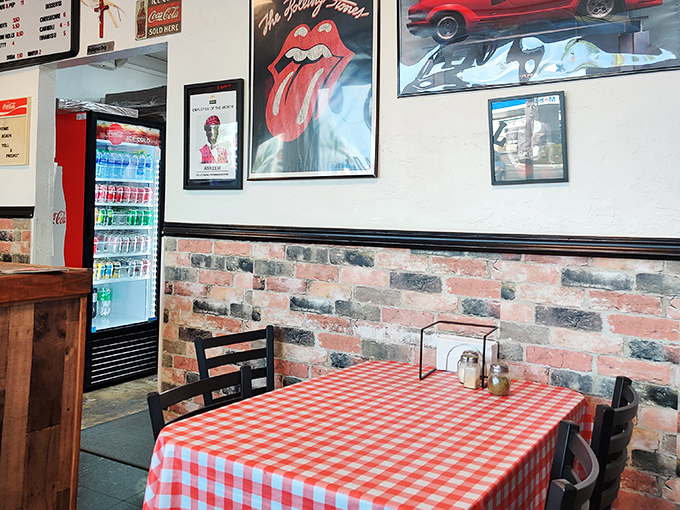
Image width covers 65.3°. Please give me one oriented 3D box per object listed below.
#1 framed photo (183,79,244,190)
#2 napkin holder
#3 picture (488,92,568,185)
[{"bbox_3d":[-0.591,-0.556,2.491,0.371,0.501,0.022,3,3,29],"label":"framed photo"},{"bbox_3d":[0.416,0.342,1.840,0.215,0.175,0.175,3,3,29],"label":"napkin holder"},{"bbox_3d":[0.642,-0.392,1.813,0.251,0.301,0.020,3,3,29],"label":"picture"}]

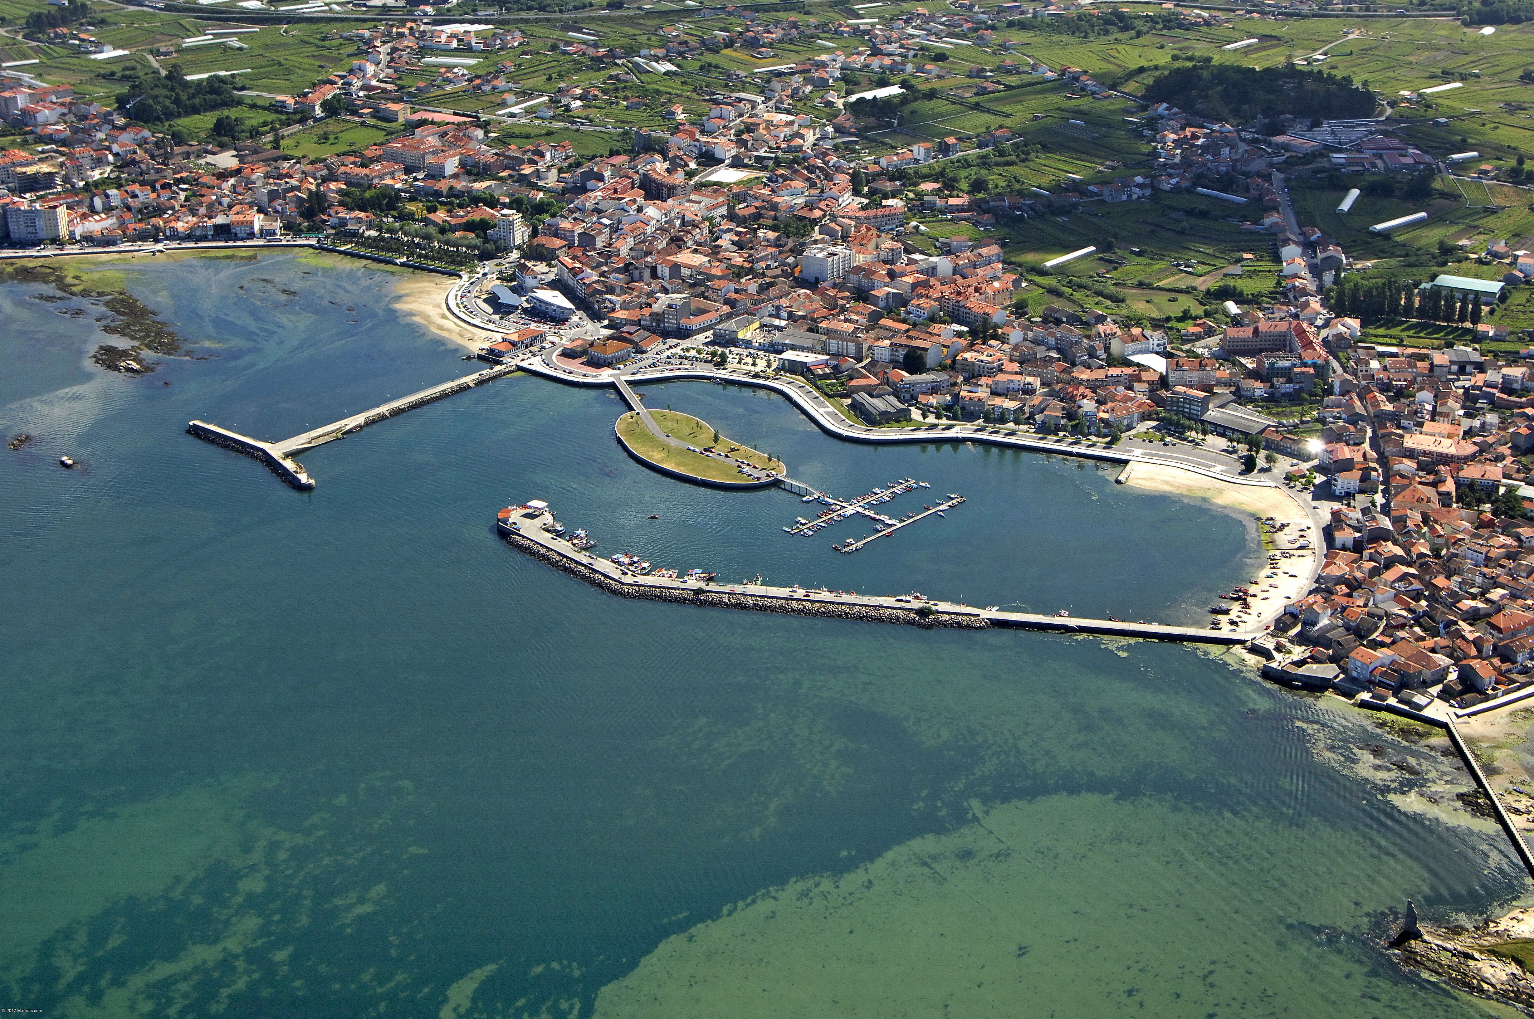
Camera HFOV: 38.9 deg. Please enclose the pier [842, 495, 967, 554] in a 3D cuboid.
[{"bbox_3d":[71.730,7.900,1141.470,2.700,1.100,98.600,19,28,39],"label":"pier"}]

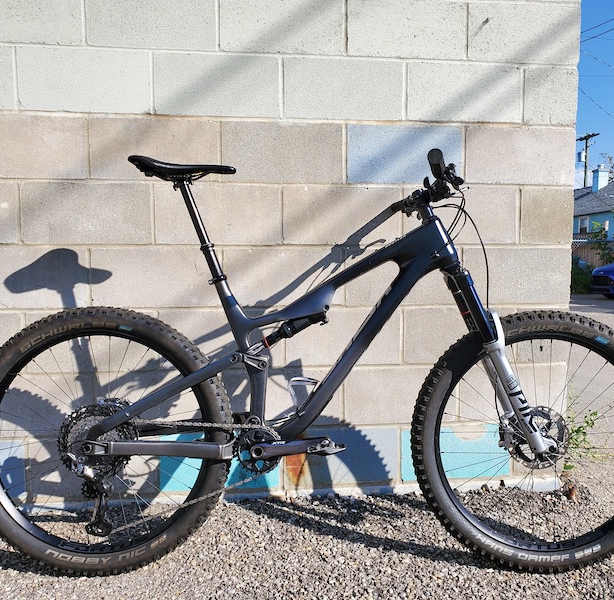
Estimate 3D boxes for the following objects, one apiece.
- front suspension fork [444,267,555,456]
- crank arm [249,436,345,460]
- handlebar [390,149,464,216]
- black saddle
[{"bbox_3d":[0.523,0.159,1.653,0.085,0.525,0.185,-23,1,1],"label":"front suspension fork"},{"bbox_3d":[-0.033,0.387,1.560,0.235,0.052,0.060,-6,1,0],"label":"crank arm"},{"bbox_3d":[0.328,-0.292,1.635,0.130,0.082,0.760,0,1,0],"label":"handlebar"},{"bbox_3d":[-0.332,-0.347,1.612,0.278,0.066,0.142,0,1,-2],"label":"black saddle"}]

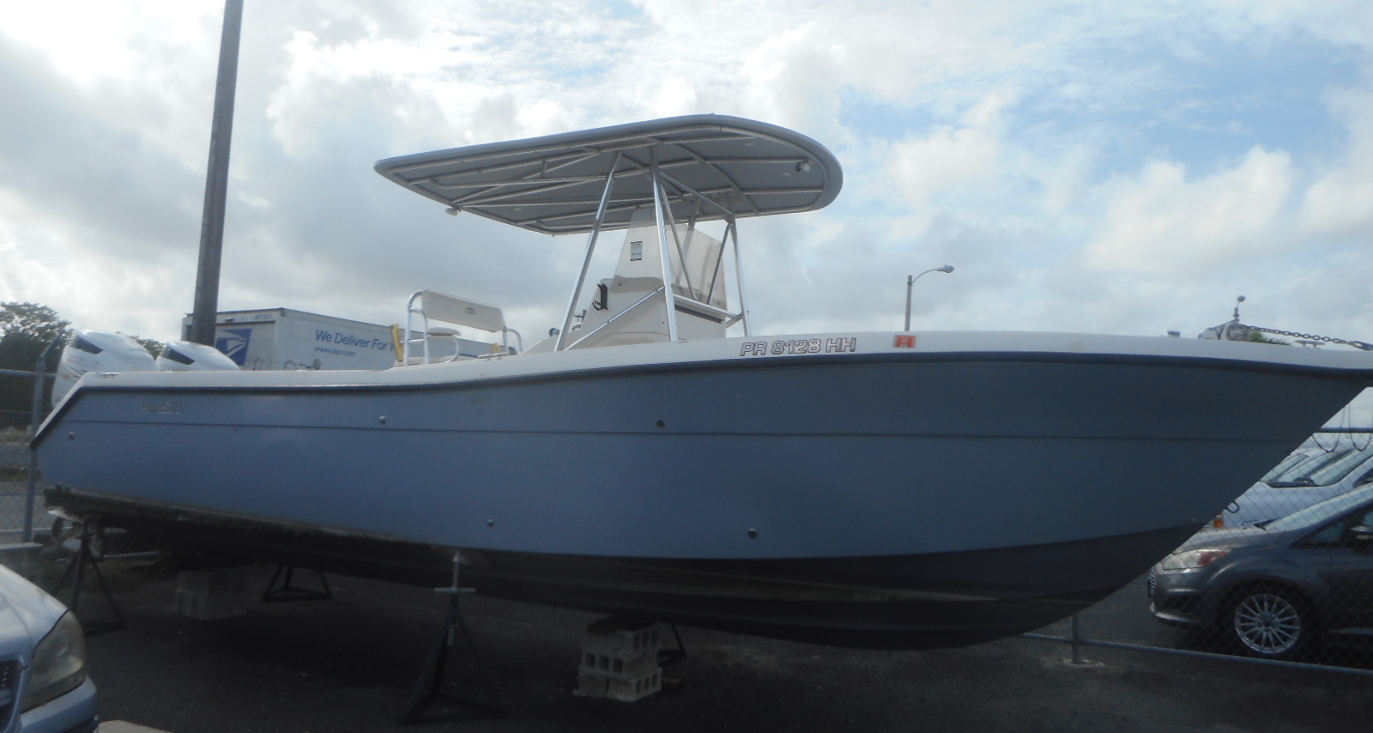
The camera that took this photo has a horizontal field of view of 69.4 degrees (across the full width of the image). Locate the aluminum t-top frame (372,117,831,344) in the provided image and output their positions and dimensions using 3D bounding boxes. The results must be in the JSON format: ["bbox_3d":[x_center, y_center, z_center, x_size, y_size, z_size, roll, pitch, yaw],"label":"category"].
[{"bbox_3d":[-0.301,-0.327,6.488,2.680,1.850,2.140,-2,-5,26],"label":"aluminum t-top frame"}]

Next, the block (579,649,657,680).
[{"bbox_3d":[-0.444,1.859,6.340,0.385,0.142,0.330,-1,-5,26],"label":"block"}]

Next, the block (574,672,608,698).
[{"bbox_3d":[-0.499,2.004,6.384,0.192,0.142,0.394,-1,-5,26],"label":"block"}]

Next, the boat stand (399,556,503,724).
[{"bbox_3d":[-1.391,1.579,5.920,0.590,0.900,0.600,2,-5,-19],"label":"boat stand"}]

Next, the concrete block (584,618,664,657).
[{"bbox_3d":[-0.417,1.718,6.362,0.380,0.142,0.385,-1,-5,26],"label":"concrete block"}]

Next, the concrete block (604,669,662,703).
[{"bbox_3d":[-0.321,2.000,6.297,0.192,0.142,0.394,-1,-5,26],"label":"concrete block"}]

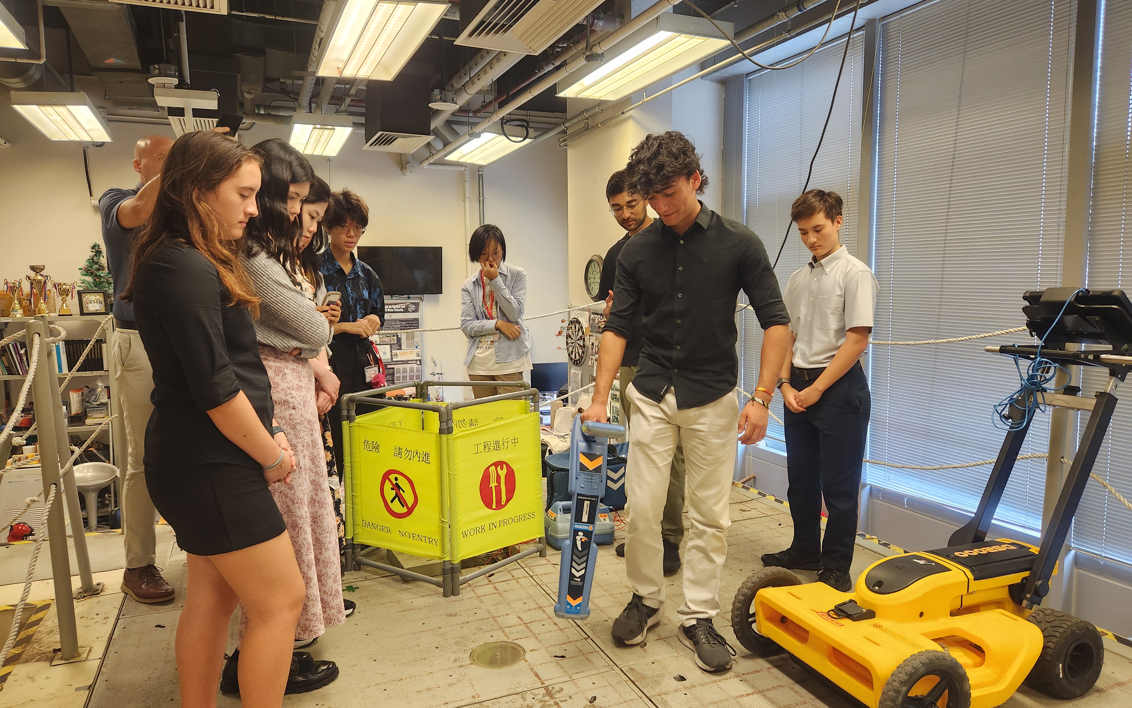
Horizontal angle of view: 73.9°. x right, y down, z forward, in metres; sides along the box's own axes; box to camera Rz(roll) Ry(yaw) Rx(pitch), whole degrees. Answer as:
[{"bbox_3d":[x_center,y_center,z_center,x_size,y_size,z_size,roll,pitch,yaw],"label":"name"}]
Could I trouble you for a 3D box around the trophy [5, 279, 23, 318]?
[{"bbox_3d":[-4.213,-0.424,5.742,0.135,0.290,0.100,-4,7,-23],"label":"trophy"}]

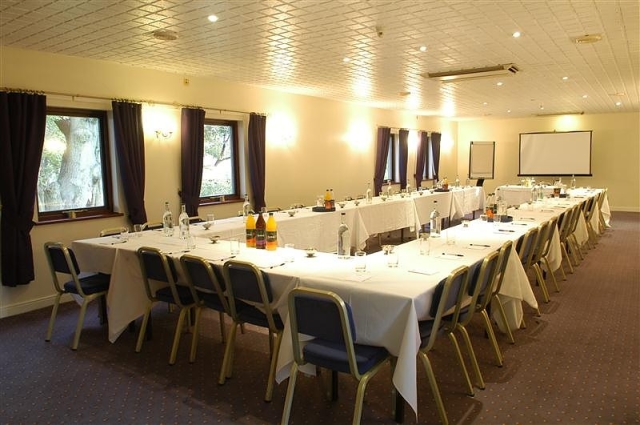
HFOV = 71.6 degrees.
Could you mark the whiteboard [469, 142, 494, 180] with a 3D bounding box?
[{"bbox_3d":[4.673,-1.502,12.821,0.700,1.050,0.050,2,7,27],"label":"whiteboard"}]

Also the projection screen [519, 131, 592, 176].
[{"bbox_3d":[6.362,-1.586,11.991,1.830,1.180,0.060,4,8,37],"label":"projection screen"}]

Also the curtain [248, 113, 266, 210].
[{"bbox_3d":[-0.948,-0.632,6.757,0.120,1.700,0.290,4,8,37],"label":"curtain"}]

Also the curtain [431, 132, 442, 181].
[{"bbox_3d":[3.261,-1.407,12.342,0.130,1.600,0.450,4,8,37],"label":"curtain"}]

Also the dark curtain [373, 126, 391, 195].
[{"bbox_3d":[1.364,-1.031,9.821,0.140,1.700,0.500,4,8,37],"label":"dark curtain"}]

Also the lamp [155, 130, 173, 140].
[{"bbox_3d":[-1.921,-0.959,5.432,0.140,0.150,0.240,4,8,37],"label":"lamp"}]

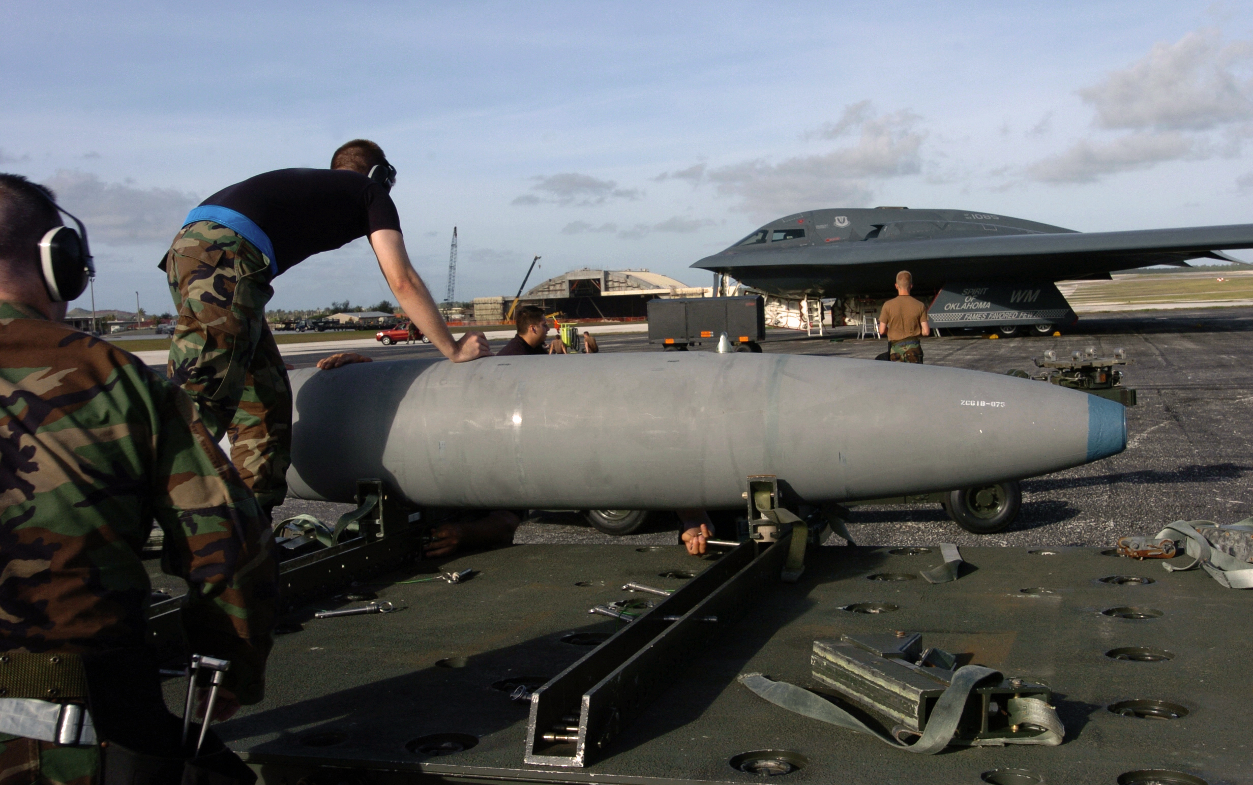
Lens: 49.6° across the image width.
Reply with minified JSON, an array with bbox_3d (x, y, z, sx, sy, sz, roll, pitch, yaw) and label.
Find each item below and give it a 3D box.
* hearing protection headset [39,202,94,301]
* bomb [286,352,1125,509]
[{"bbox_3d":[-0.864,-0.216,1.920,0.210,0.190,0.100,-5,4,-27],"label":"hearing protection headset"},{"bbox_3d":[0.050,0.106,3.873,2.600,0.475,0.457,-1,4,18],"label":"bomb"}]

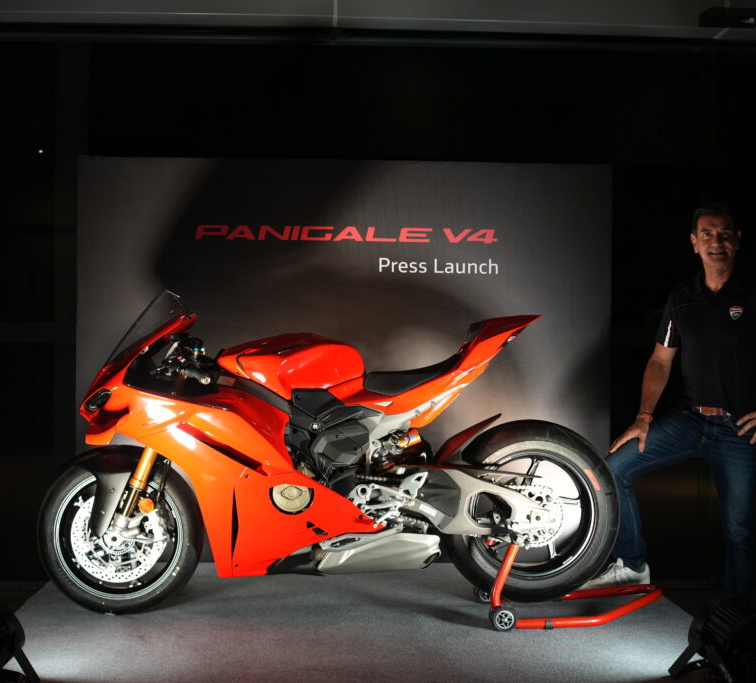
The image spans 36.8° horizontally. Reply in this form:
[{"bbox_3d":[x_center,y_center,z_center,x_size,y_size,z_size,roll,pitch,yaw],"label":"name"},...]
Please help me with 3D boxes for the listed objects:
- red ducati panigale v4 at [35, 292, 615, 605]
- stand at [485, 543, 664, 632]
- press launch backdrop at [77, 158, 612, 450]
[{"bbox_3d":[-0.165,0.410,4.151,2.124,1.170,0.730,0,0,-3],"label":"red ducati panigale v4"},{"bbox_3d":[0.715,0.847,4.168,0.680,0.310,0.450,0,0,-3],"label":"stand"},{"bbox_3d":[-0.140,0.091,5.105,2.390,1.797,0.060,0,0,-3],"label":"press launch backdrop"}]

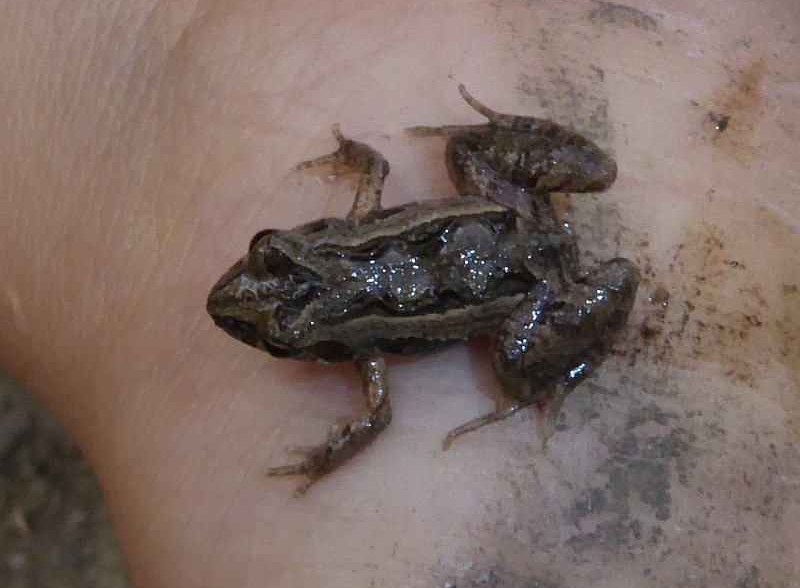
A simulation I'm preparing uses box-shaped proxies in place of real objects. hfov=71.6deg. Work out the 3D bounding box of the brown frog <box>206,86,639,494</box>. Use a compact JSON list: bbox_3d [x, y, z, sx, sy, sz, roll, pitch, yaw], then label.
[{"bbox_3d":[0.002,-0.001,0.037,0.029,0.009,0.028,-7,83,-1],"label":"brown frog"}]

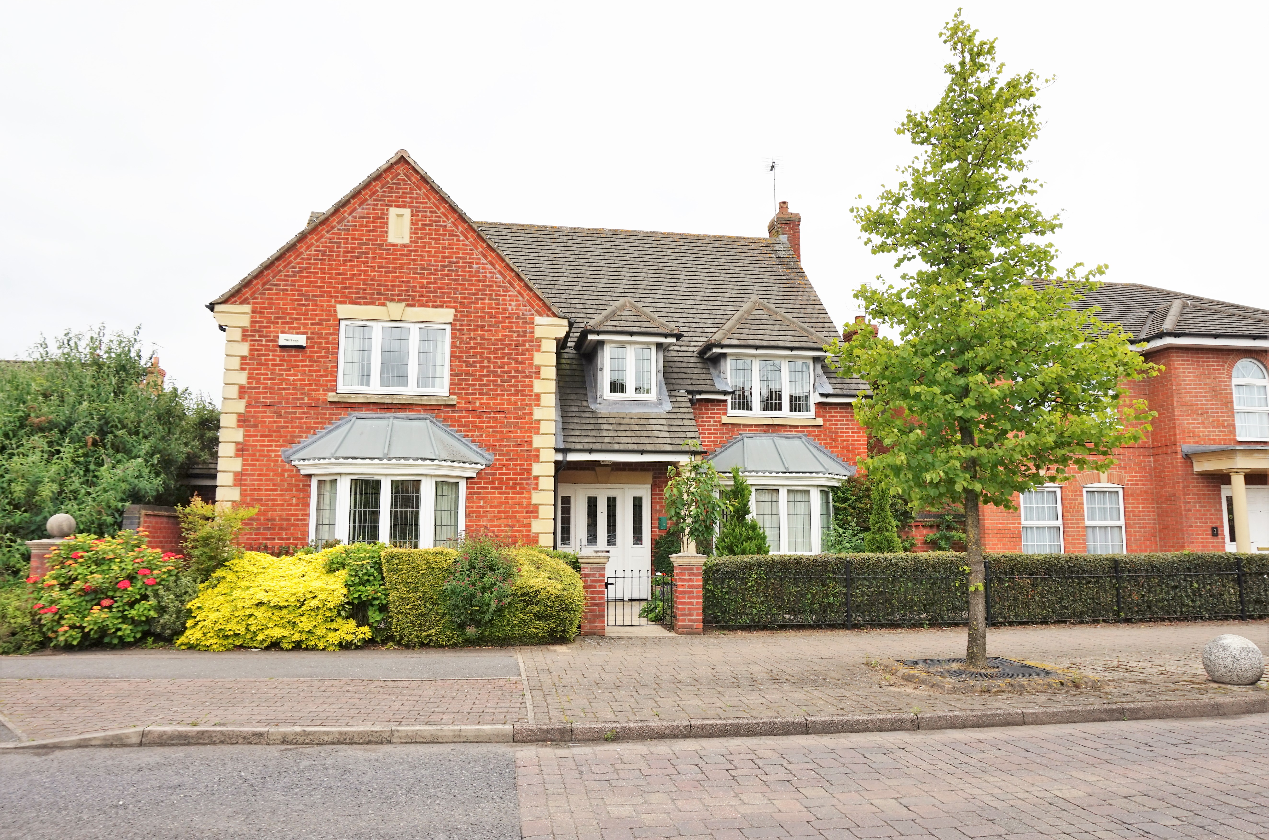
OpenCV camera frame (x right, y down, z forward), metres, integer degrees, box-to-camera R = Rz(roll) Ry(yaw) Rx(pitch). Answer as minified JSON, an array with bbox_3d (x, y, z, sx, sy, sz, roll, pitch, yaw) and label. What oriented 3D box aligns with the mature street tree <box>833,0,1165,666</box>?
[{"bbox_3d":[3.739,-1.051,9.237,3.300,7.278,3.300,1,-7,-9],"label":"mature street tree"}]

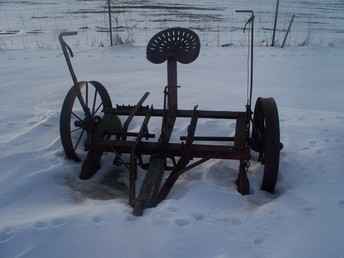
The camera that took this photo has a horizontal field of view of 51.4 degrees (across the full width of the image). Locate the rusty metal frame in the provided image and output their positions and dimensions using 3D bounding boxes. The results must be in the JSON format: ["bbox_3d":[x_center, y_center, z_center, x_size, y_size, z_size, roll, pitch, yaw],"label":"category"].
[{"bbox_3d":[-0.179,-0.187,2.972,1.670,1.330,1.280,5,22,12],"label":"rusty metal frame"}]

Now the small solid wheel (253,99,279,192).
[{"bbox_3d":[0.795,0.130,2.950,0.125,0.780,0.780,1,21,17],"label":"small solid wheel"}]

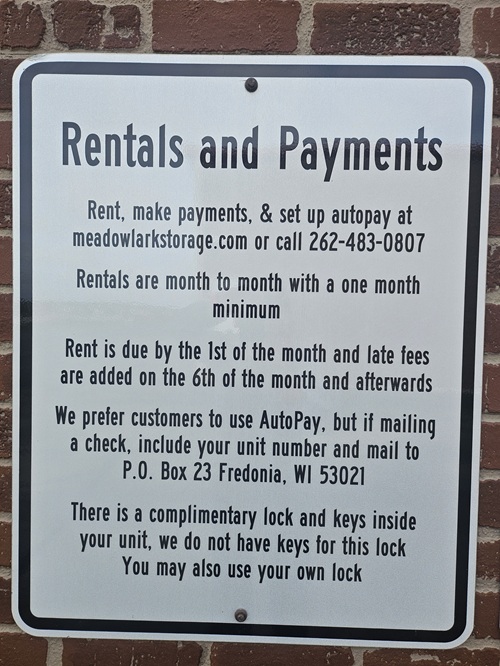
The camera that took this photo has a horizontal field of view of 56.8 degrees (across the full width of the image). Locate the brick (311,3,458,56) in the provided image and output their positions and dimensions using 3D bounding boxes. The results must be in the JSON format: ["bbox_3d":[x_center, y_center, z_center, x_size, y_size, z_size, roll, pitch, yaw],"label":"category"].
[{"bbox_3d":[0.173,-0.386,0.630,0.186,0.063,0.090,1,2,1],"label":"brick"}]

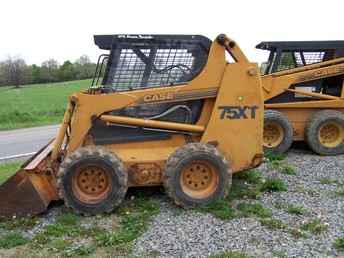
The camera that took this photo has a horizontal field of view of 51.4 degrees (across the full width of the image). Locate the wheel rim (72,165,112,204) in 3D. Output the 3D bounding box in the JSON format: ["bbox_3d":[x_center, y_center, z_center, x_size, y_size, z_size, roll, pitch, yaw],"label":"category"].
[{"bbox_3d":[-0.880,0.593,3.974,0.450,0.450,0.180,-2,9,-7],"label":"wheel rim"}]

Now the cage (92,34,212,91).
[{"bbox_3d":[-0.260,-0.830,4.652,1.368,0.651,0.980,-2,9,-7],"label":"cage"}]

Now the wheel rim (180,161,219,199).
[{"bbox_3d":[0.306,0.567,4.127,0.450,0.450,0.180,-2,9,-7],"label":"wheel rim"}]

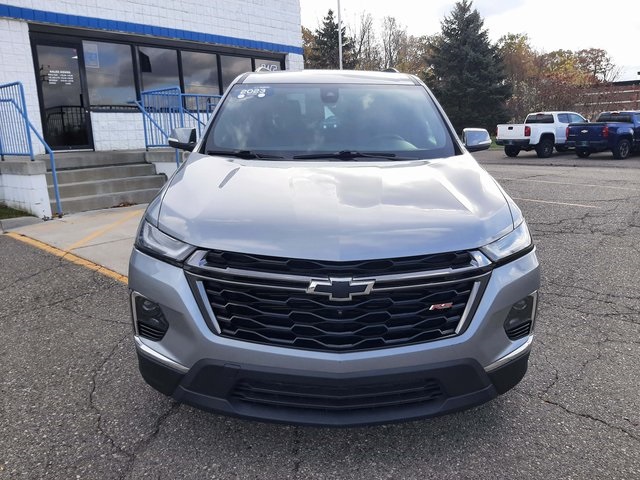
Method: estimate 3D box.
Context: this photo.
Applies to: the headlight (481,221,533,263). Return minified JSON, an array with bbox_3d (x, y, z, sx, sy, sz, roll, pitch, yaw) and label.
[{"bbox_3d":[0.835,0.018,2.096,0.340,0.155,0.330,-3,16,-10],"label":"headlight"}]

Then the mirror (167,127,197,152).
[{"bbox_3d":[-0.940,-0.690,3.350,0.210,0.180,0.170,0,16,0],"label":"mirror"}]

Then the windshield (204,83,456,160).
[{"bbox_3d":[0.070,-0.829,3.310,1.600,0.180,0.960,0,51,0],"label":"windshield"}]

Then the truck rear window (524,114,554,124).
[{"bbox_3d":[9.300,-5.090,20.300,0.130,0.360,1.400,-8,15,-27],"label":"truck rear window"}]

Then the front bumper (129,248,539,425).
[{"bbox_3d":[0.070,0.380,2.086,1.960,0.720,0.580,0,16,0],"label":"front bumper"}]

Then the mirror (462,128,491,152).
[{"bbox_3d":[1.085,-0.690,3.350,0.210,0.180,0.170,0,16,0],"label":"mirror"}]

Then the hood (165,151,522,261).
[{"bbox_3d":[0.070,-0.221,2.423,1.660,0.240,1.380,0,22,0],"label":"hood"}]

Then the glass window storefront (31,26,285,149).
[{"bbox_3d":[-3.333,-3.622,12.036,0.200,2.454,6.943,10,18,40],"label":"glass window storefront"}]

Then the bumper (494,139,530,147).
[{"bbox_3d":[7.935,-4.066,19.803,0.320,0.300,1.850,-8,15,-28],"label":"bumper"}]

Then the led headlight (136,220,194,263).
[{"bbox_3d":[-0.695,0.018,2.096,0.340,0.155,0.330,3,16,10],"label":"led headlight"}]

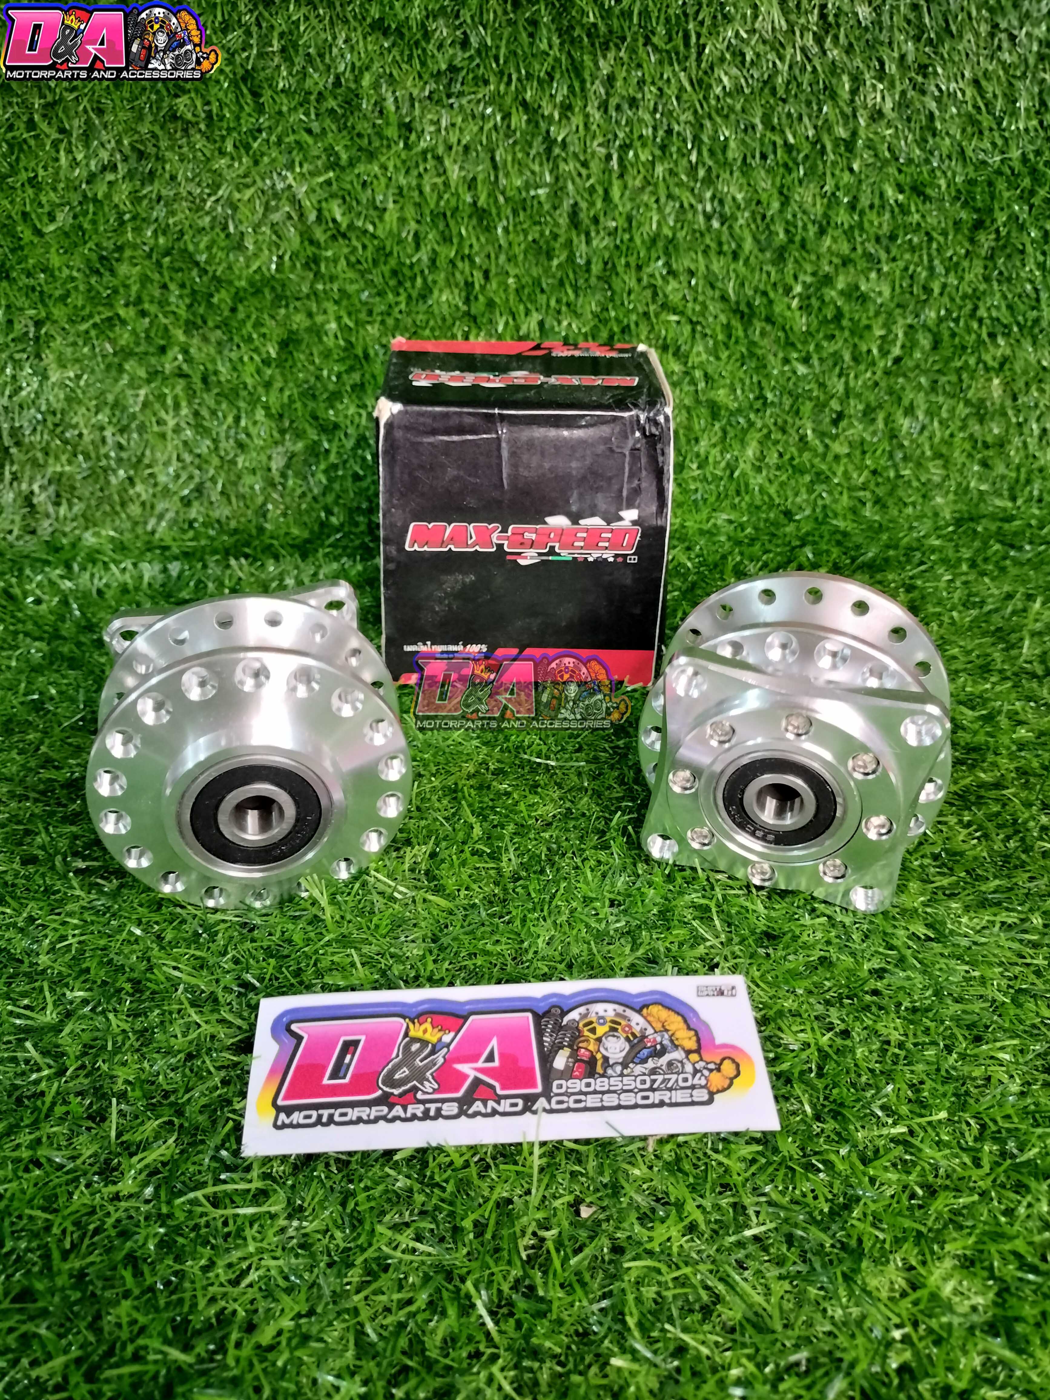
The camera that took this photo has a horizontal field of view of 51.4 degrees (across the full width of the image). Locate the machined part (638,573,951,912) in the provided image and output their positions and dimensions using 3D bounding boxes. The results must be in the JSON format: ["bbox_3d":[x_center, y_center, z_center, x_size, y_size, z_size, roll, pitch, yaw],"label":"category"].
[{"bbox_3d":[0.072,0.010,0.294,0.081,0.081,0.061,9,35,16],"label":"machined part"}]

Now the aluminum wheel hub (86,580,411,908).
[{"bbox_3d":[-0.072,0.013,0.294,0.081,0.081,0.061,-8,34,-10],"label":"aluminum wheel hub"}]

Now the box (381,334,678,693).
[{"bbox_3d":[-0.002,-0.068,0.398,0.092,0.102,0.079,0,33,-2],"label":"box"}]

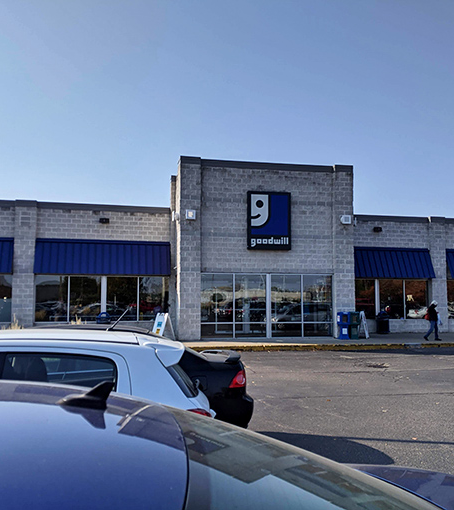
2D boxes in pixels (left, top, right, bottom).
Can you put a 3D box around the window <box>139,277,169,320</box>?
[{"bbox_3d":[-3.221,1.917,23.517,1.345,1.944,0.130,1,-5,-13],"label":"window"}]

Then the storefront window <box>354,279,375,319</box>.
[{"bbox_3d":[6.644,2.128,25.667,1.202,1.953,0.100,1,-6,-12],"label":"storefront window"}]

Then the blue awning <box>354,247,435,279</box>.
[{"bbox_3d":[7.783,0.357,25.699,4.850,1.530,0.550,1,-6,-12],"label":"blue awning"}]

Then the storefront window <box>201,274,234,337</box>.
[{"bbox_3d":[-0.388,1.995,21.013,1.357,2.583,0.100,1,-6,-12],"label":"storefront window"}]

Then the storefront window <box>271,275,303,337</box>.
[{"bbox_3d":[2.432,2.056,21.627,1.331,2.606,0.100,1,-6,-12],"label":"storefront window"}]

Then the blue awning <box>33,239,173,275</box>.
[{"bbox_3d":[-5.283,0.091,22.855,5.660,1.540,0.550,1,-6,-12],"label":"blue awning"}]

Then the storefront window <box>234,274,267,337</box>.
[{"bbox_3d":[0.943,2.068,21.507,1.374,2.636,0.130,1,-5,-13],"label":"storefront window"}]

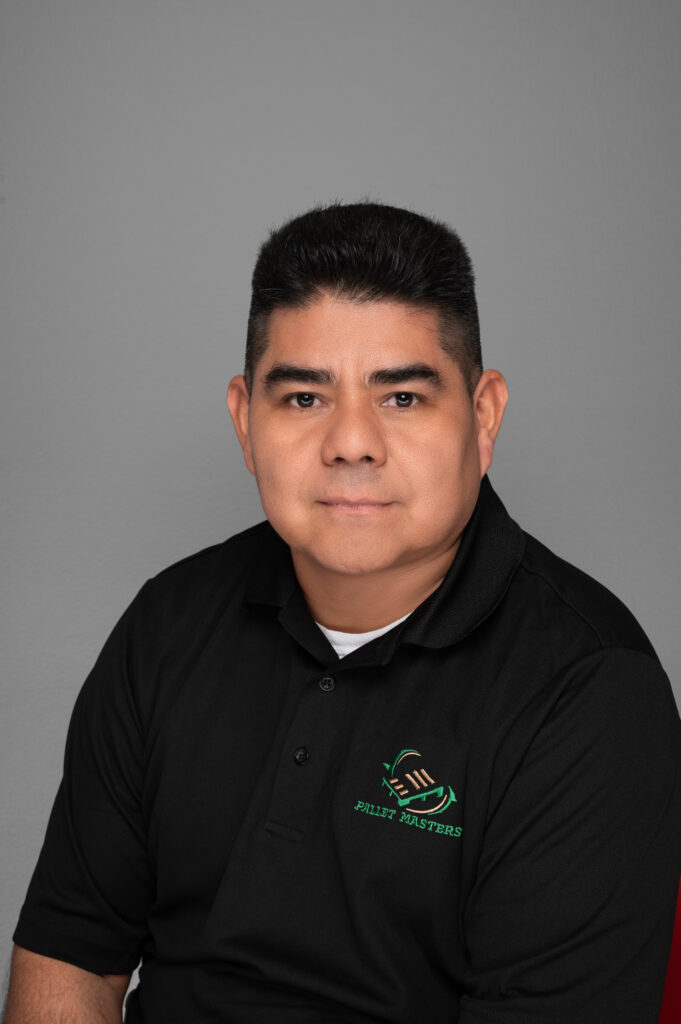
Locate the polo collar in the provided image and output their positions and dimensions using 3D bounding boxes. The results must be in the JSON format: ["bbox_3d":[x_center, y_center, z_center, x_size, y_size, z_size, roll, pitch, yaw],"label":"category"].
[{"bbox_3d":[0.030,0.037,1.700,0.200,0.130,0.185,1,2,22],"label":"polo collar"}]

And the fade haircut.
[{"bbox_3d":[0.017,-0.139,1.690,0.165,0.157,0.200,0,1,6],"label":"fade haircut"}]

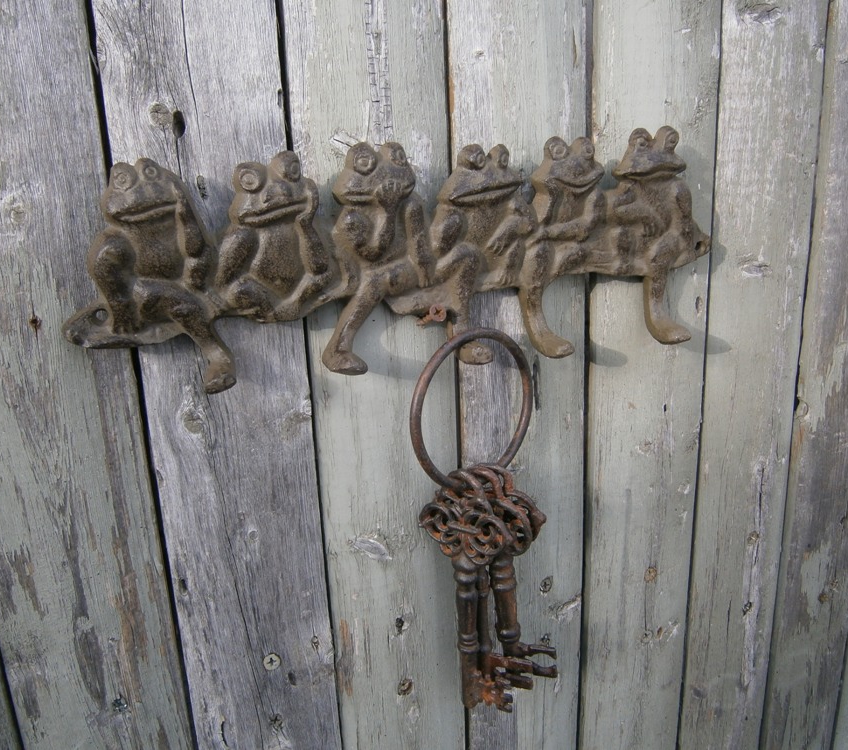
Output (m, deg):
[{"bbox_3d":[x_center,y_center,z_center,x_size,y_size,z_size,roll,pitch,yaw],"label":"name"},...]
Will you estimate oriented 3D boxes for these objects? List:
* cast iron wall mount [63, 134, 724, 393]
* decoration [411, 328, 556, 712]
[{"bbox_3d":[0.012,-0.064,0.402,0.381,0.123,0.045,-8,16,-20],"label":"cast iron wall mount"},{"bbox_3d":[0.037,0.090,0.442,0.088,0.240,0.051,-8,16,-20],"label":"decoration"}]

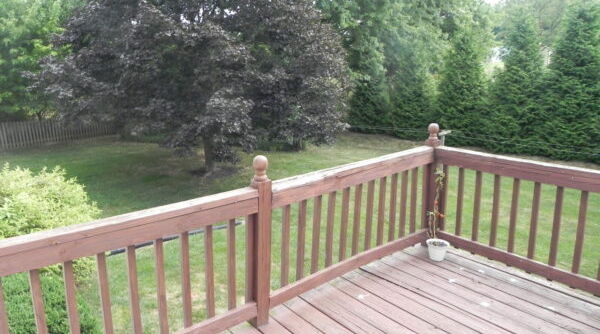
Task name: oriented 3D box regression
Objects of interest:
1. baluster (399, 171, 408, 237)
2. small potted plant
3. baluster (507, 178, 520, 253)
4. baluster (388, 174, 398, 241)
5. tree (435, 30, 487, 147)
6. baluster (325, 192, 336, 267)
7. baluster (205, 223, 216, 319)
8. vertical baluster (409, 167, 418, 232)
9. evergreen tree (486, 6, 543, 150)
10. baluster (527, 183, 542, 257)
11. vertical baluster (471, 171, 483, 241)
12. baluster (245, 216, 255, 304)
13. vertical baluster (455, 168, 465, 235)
[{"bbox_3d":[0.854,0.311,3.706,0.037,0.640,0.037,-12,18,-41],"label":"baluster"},{"bbox_3d":[1.145,0.401,3.728,0.190,0.730,0.185,4,14,18],"label":"small potted plant"},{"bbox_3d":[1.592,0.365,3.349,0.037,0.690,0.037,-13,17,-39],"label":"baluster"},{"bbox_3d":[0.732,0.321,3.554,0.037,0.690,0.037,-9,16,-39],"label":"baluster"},{"bbox_3d":[6.248,-3.016,17.436,2.000,4.400,2.000,5,14,19],"label":"tree"},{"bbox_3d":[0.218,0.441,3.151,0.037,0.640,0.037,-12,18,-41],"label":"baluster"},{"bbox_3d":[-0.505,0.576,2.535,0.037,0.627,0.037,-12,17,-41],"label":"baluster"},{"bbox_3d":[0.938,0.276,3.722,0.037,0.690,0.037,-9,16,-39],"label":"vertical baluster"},{"bbox_3d":[8.570,-3.473,17.839,2.400,5.500,2.400,6,15,25],"label":"evergreen tree"},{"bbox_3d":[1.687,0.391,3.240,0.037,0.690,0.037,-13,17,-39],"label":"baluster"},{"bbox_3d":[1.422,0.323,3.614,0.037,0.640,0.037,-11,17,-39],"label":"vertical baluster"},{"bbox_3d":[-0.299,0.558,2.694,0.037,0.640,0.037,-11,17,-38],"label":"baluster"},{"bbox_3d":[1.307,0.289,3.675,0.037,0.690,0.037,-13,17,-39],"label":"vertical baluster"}]

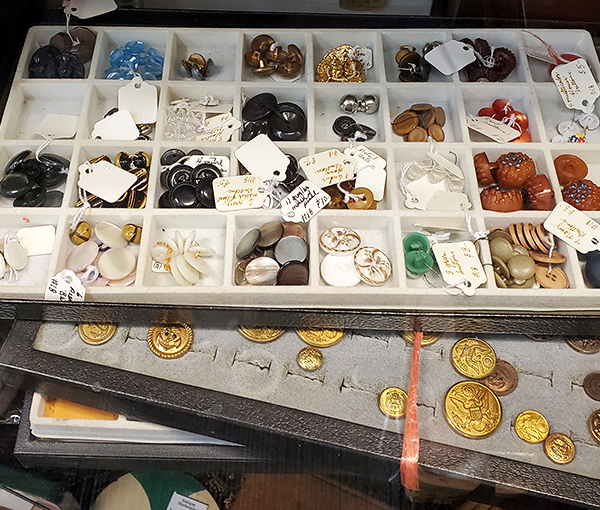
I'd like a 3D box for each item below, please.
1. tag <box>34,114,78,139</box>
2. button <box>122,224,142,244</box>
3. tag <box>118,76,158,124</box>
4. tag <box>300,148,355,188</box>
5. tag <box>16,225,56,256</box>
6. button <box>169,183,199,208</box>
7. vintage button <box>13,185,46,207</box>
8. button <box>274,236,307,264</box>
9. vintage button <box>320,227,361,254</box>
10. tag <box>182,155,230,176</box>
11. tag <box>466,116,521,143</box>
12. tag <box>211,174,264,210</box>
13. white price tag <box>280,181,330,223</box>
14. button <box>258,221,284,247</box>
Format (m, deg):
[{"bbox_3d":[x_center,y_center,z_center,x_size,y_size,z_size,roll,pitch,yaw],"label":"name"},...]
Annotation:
[{"bbox_3d":[-0.146,-0.076,0.307,0.021,0.002,0.031,8,39,-11],"label":"tag"},{"bbox_3d":[-0.089,-0.010,0.274,0.011,0.008,0.011,0,65,0],"label":"button"},{"bbox_3d":[-0.096,-0.092,0.304,0.022,0.001,0.031,-5,79,-5],"label":"tag"},{"bbox_3d":[0.018,-0.049,0.283,0.031,0.002,0.021,-18,70,-16],"label":"tag"},{"bbox_3d":[-0.146,-0.008,0.274,0.028,0.001,0.019,-5,61,-10],"label":"tag"},{"bbox_3d":[-0.065,-0.032,0.284,0.017,0.005,0.017,0,80,-2],"label":"button"},{"bbox_3d":[-0.151,-0.031,0.285,0.021,0.004,0.021,0,47,16],"label":"vintage button"},{"bbox_3d":[-0.005,-0.002,0.275,0.018,0.003,0.018,0,66,-1],"label":"button"},{"bbox_3d":[0.022,-0.007,0.274,0.022,0.004,0.022,1,40,-1],"label":"vintage button"},{"bbox_3d":[-0.055,-0.048,0.290,0.031,0.002,0.021,-1,65,-2],"label":"tag"},{"bbox_3d":[0.110,-0.074,0.295,0.030,0.001,0.022,35,51,29],"label":"tag"},{"bbox_3d":[-0.030,-0.034,0.276,0.031,0.002,0.021,-6,66,-6],"label":"tag"},{"bbox_3d":[0.001,-0.027,0.270,0.019,0.001,0.028,40,69,14],"label":"white price tag"},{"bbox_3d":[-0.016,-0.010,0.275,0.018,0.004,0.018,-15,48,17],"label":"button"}]

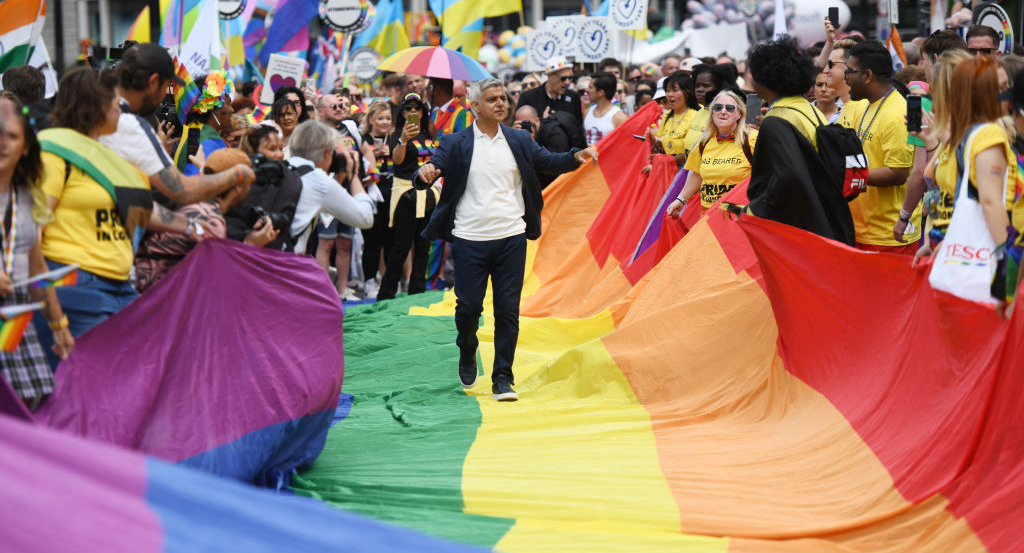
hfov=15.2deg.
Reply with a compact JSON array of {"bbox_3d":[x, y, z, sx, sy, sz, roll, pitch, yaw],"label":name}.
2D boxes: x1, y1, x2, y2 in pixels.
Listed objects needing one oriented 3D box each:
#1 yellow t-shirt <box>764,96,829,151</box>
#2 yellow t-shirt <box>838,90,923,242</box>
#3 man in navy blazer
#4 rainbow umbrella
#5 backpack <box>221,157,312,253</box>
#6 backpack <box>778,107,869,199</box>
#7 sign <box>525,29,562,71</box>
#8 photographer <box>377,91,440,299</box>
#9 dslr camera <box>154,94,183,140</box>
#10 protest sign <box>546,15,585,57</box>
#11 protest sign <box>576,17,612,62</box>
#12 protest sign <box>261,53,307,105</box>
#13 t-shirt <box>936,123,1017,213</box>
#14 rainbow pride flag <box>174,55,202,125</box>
[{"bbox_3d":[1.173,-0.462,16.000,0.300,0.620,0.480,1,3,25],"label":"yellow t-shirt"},{"bbox_3d":[1.574,-0.465,16.400,0.300,0.680,0.500,-2,3,-32],"label":"yellow t-shirt"},{"bbox_3d":[-0.024,-0.188,20.100,0.950,1.680,0.520,-1,3,-1],"label":"man in navy blazer"},{"bbox_3d":[-0.626,-1.510,31.000,0.950,0.740,0.950,6,3,0],"label":"rainbow umbrella"},{"bbox_3d":[-1.119,-0.338,17.800,0.250,0.470,0.320,-3,3,-35],"label":"backpack"},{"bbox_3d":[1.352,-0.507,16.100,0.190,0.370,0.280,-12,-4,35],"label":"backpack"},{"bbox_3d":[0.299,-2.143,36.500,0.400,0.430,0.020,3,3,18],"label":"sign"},{"bbox_3d":[-0.814,-0.621,30.200,0.550,1.620,0.450,-1,3,-12],"label":"photographer"},{"bbox_3d":[-1.467,-0.679,16.400,0.170,0.170,0.150,-1,3,-15],"label":"dslr camera"},{"bbox_3d":[0.605,-2.665,43.000,0.430,0.520,0.020,-2,3,-3],"label":"protest sign"},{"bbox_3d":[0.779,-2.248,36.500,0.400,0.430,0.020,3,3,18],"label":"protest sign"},{"bbox_3d":[-1.918,-1.640,32.300,0.297,0.420,0.020,13,2,-1],"label":"protest sign"},{"bbox_3d":[1.846,-0.413,15.100,0.290,0.450,0.420,-2,3,-12],"label":"t-shirt"},{"bbox_3d":[-1.424,-0.814,16.800,0.140,0.290,0.080,-1,3,11],"label":"rainbow pride flag"}]

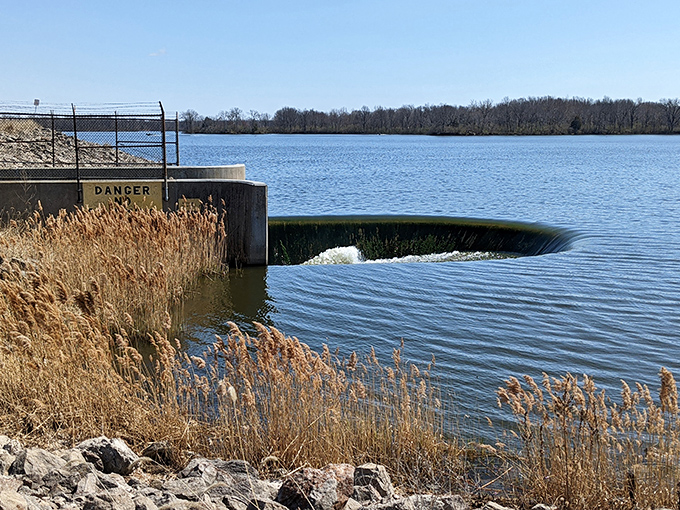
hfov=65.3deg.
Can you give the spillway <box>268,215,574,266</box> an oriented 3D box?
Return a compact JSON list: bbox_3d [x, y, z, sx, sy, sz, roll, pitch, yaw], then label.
[{"bbox_3d":[2.682,0.203,18.446,10.600,2.000,8.700,-1,13,-6],"label":"spillway"}]

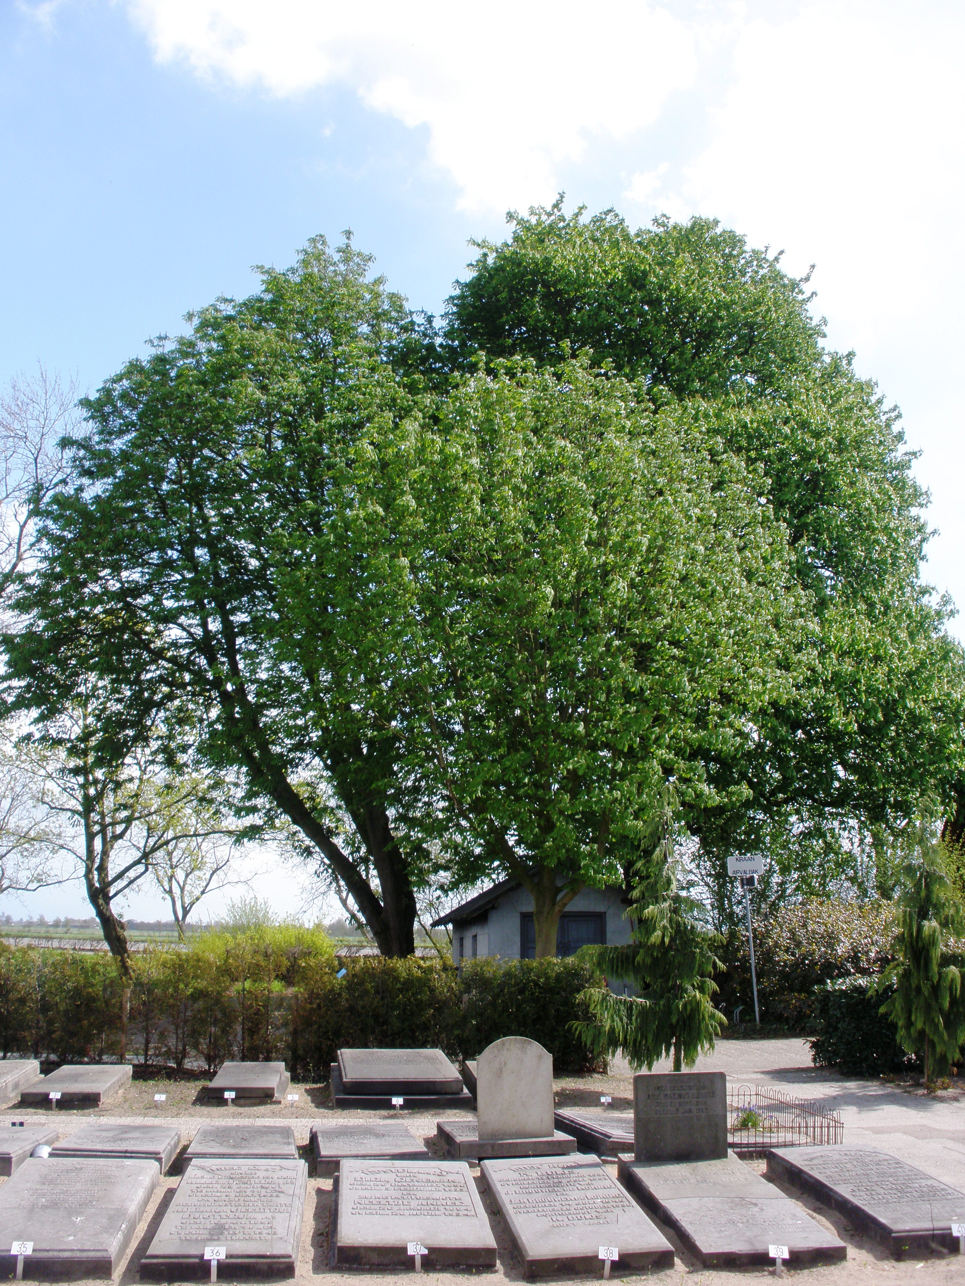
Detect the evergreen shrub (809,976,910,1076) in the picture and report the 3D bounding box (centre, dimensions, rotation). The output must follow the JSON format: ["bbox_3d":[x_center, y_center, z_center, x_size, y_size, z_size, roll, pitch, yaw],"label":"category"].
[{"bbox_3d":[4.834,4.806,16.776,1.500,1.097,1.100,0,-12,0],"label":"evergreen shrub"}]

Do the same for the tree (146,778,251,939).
[{"bbox_3d":[-19.846,15.092,93.878,7.400,11.218,6.800,0,-12,0],"label":"tree"}]

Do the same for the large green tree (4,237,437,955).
[{"bbox_3d":[-5.927,-0.970,31.888,10.800,18.496,10.000,0,-12,0],"label":"large green tree"}]

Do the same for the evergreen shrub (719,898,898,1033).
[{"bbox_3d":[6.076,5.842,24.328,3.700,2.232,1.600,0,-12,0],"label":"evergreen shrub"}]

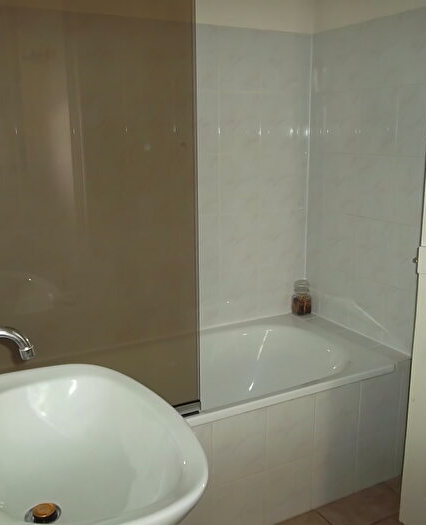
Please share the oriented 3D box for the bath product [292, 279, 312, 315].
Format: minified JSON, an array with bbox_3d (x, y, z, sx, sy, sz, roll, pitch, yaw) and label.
[{"bbox_3d":[0.419,0.166,2.576,0.083,0.162,0.083,0,13,0],"label":"bath product"}]

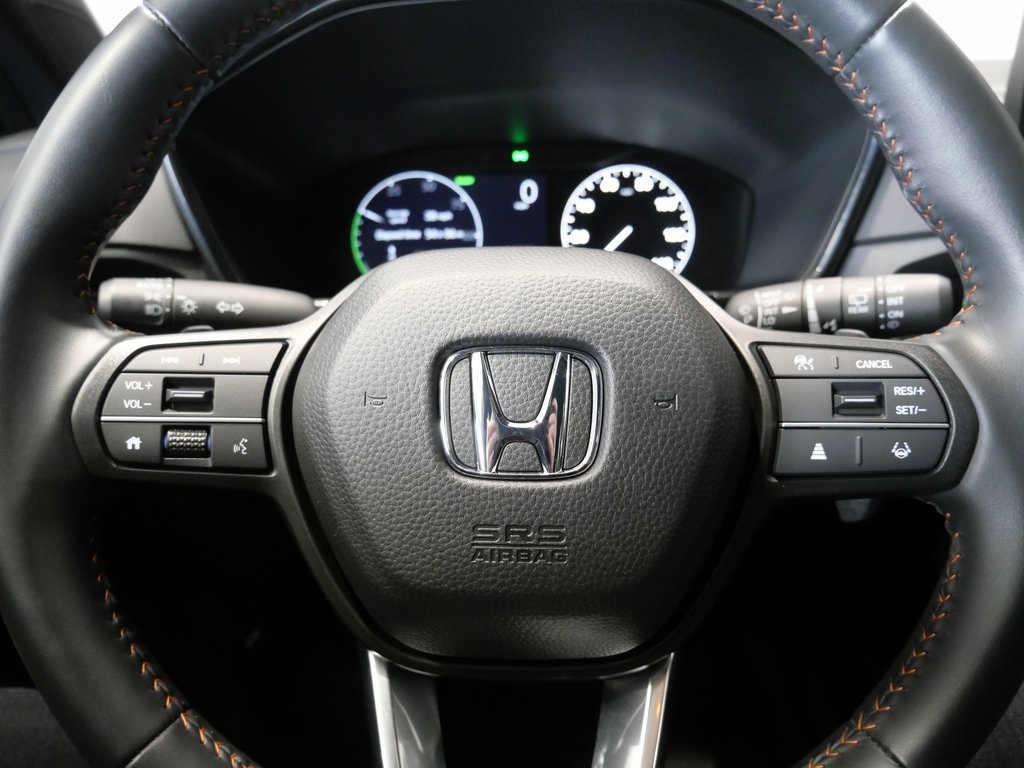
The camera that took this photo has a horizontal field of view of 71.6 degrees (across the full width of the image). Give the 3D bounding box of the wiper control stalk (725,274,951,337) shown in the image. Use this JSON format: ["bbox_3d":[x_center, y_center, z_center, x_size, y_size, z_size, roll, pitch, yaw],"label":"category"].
[{"bbox_3d":[0.138,-0.035,0.317,0.102,0.028,0.028,0,-5,10],"label":"wiper control stalk"}]

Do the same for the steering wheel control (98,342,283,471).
[{"bbox_3d":[-0.117,0.008,0.261,0.064,0.045,0.018,1,-6,-2],"label":"steering wheel control"}]

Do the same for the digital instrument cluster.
[{"bbox_3d":[0.012,-0.123,0.532,0.320,0.110,0.045,1,-2,0],"label":"digital instrument cluster"}]

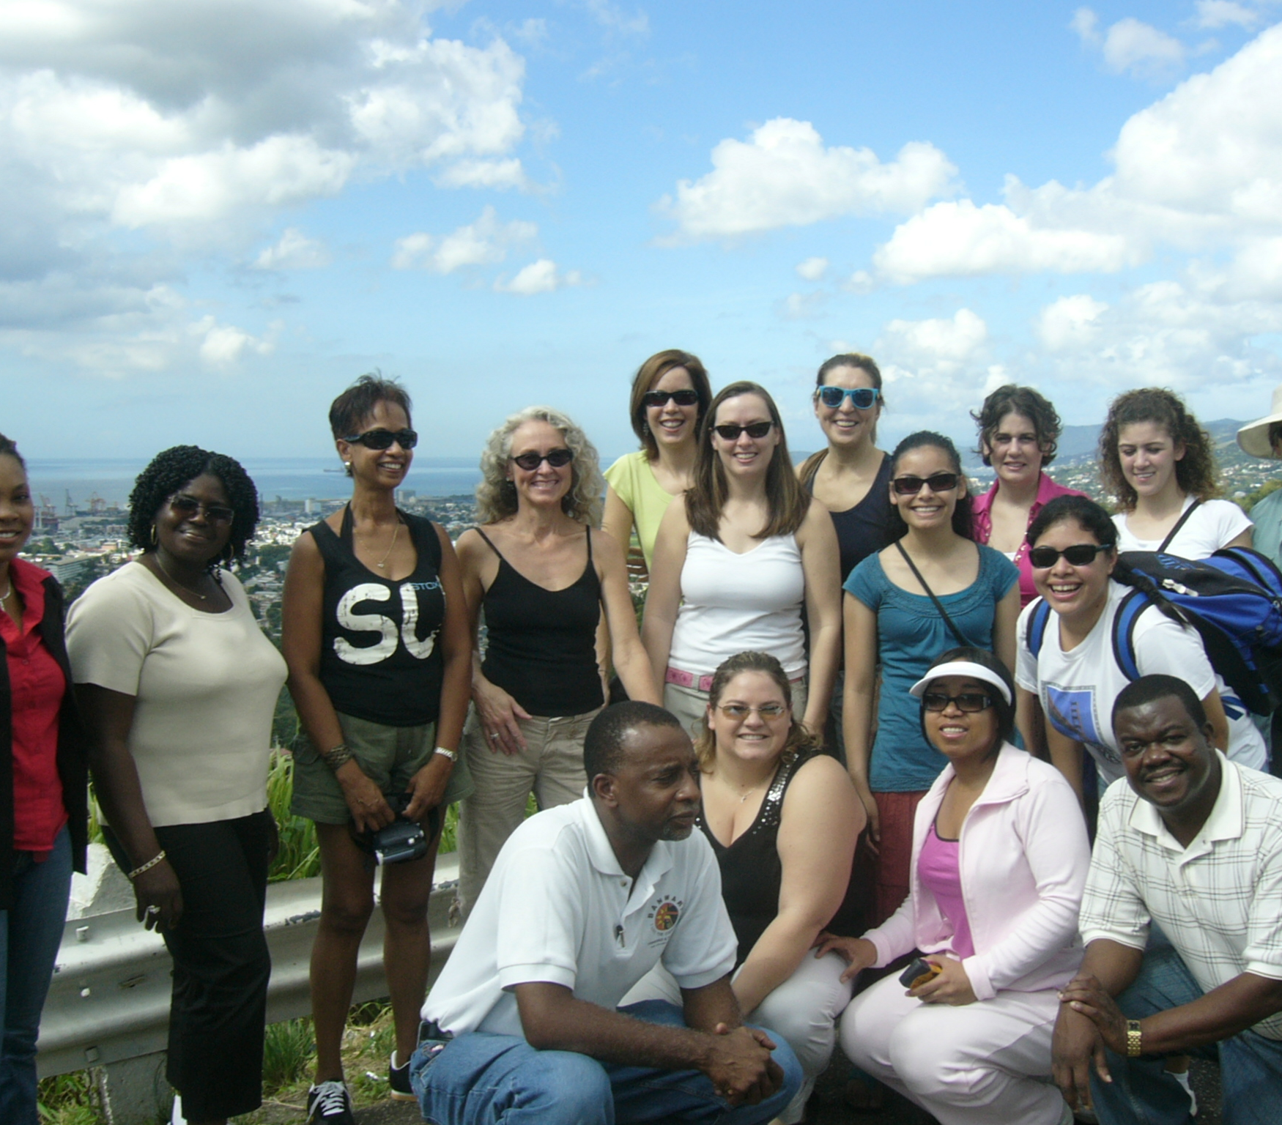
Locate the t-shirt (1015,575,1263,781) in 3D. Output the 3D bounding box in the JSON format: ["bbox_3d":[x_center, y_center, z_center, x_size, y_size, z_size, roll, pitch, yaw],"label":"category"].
[{"bbox_3d":[0.982,0.236,2.980,0.440,0.530,0.300,4,44,42],"label":"t-shirt"}]

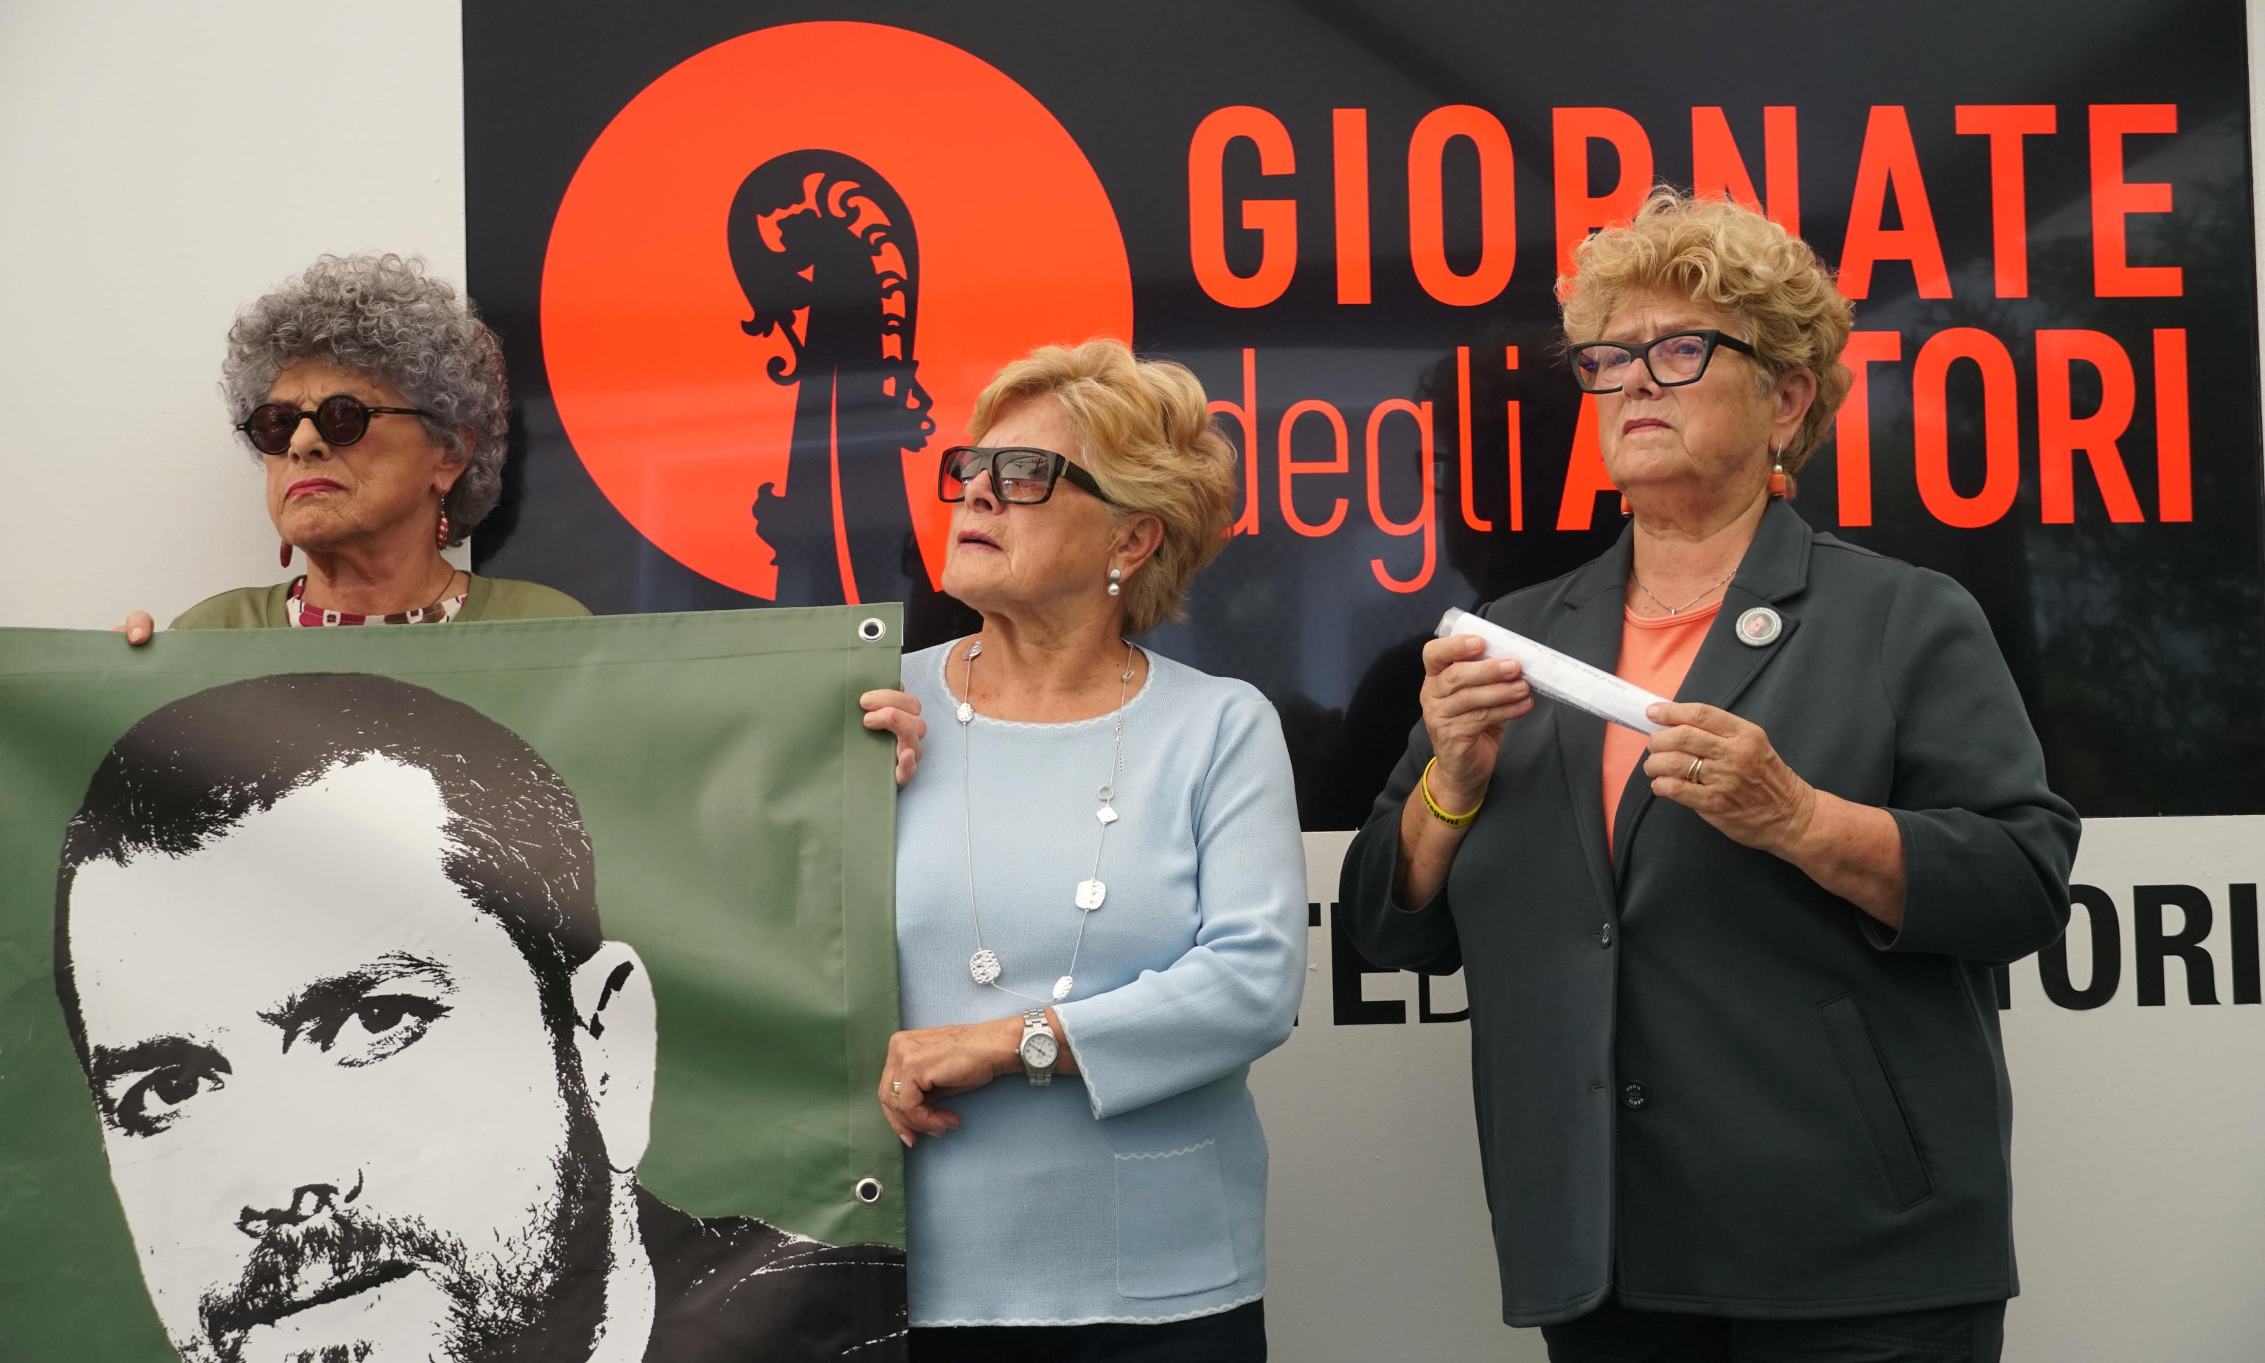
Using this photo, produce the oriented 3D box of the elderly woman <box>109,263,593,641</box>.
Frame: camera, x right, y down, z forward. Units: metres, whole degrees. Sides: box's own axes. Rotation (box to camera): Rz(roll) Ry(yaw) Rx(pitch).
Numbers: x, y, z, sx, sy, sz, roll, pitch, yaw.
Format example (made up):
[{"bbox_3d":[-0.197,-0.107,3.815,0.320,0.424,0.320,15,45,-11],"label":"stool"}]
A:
[{"bbox_3d":[-0.625,0.445,3.630,0.500,1.610,0.380,-2,-3,4],"label":"elderly woman"}]

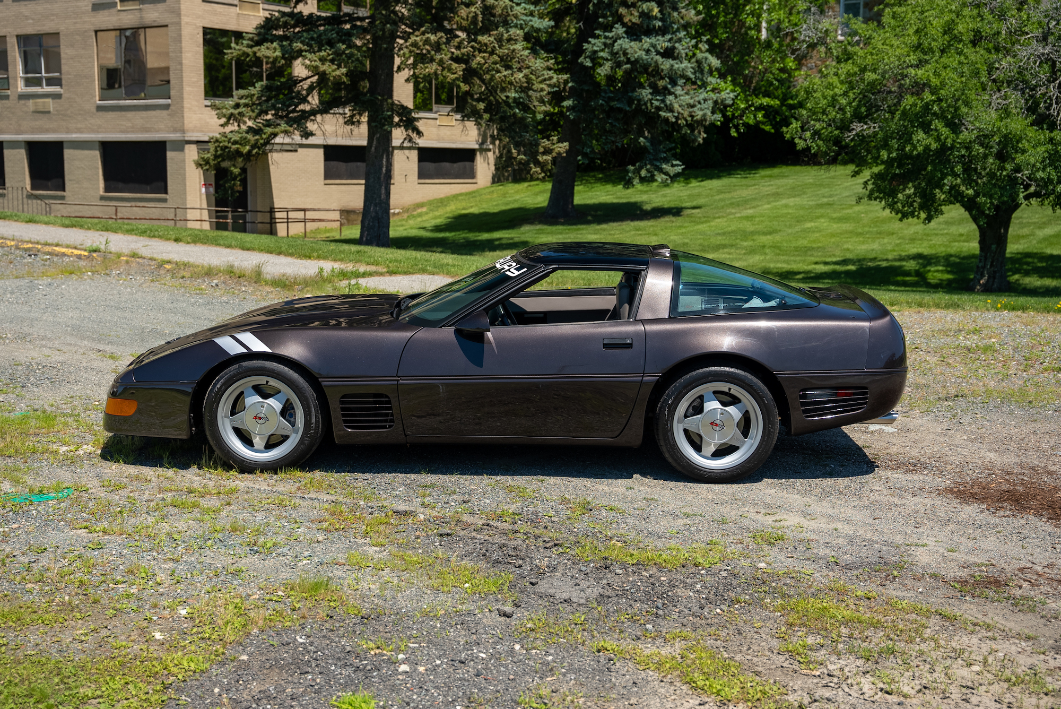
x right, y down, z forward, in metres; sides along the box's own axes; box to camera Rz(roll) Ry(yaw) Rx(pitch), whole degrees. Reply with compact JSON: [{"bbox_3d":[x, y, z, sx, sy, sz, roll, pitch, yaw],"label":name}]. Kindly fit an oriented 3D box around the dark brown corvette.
[{"bbox_3d":[-0.147,-0.055,7.414,4.500,1.185,1.830,1,9,3],"label":"dark brown corvette"}]

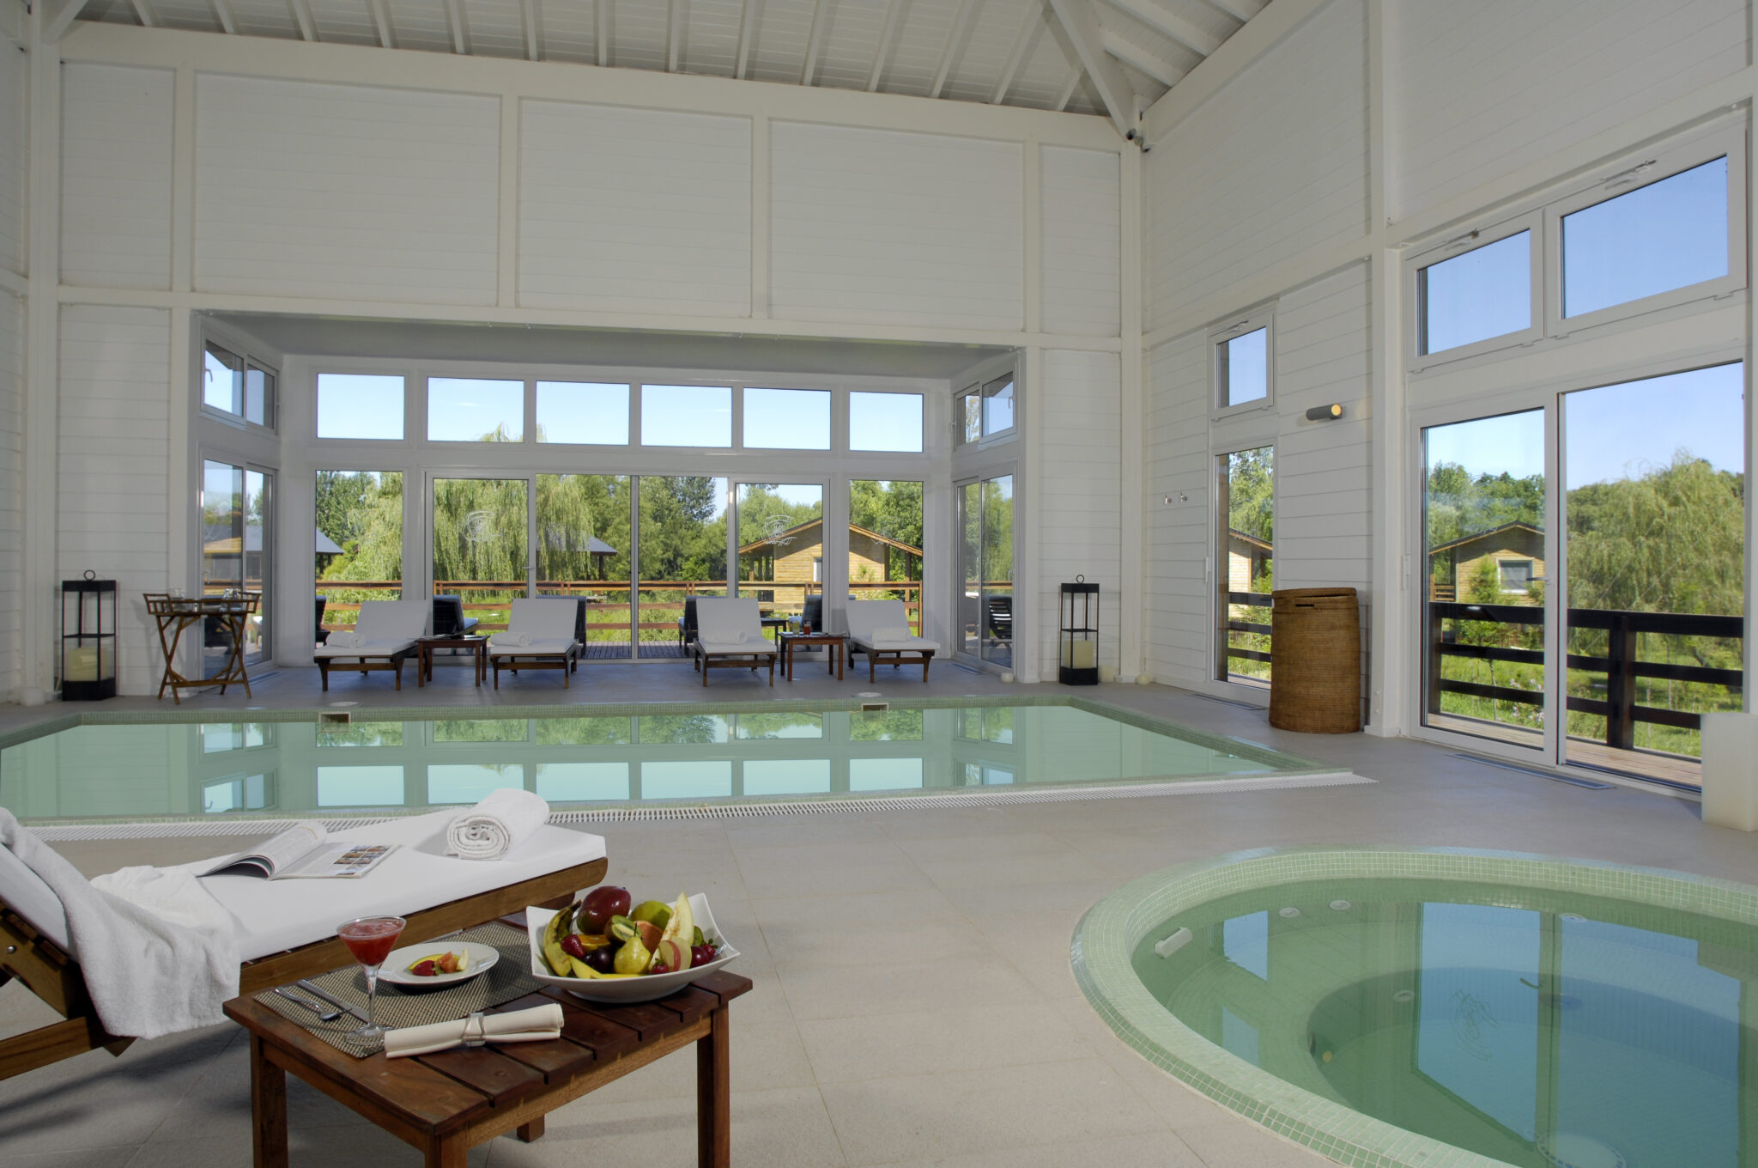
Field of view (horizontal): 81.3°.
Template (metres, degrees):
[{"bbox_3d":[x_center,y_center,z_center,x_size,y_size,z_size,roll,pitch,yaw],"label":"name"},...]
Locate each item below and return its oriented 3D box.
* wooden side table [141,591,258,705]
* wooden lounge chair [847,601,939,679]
[{"bbox_3d":[-5.583,0.512,8.468,0.445,0.880,0.700,1,1,33],"label":"wooden side table"},{"bbox_3d":[0.115,0.590,10.943,0.650,0.810,1.760,0,1,-11],"label":"wooden lounge chair"}]

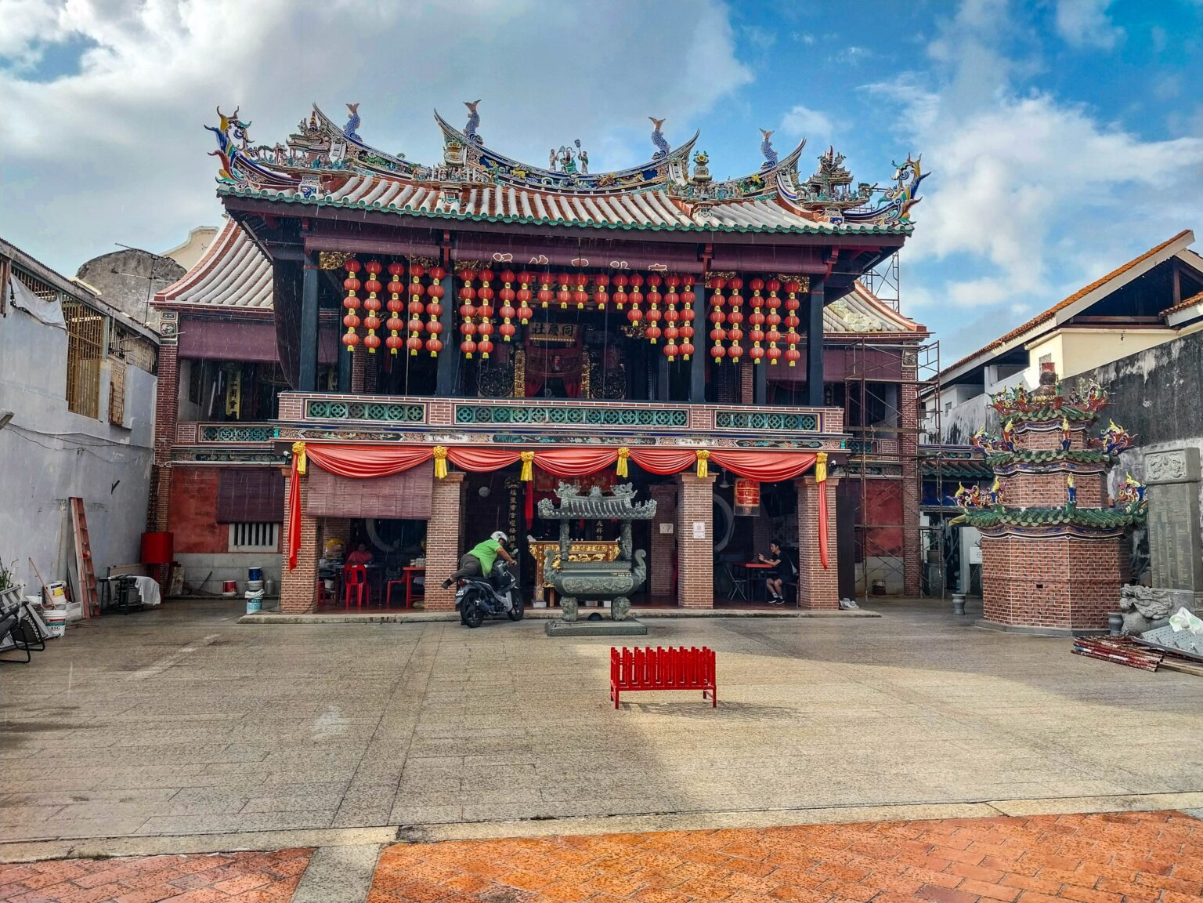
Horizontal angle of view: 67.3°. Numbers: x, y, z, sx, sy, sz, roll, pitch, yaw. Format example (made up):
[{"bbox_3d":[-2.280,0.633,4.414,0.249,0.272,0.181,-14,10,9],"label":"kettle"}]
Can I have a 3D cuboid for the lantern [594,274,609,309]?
[{"bbox_3d":[0.004,-3.080,17.363,0.290,0.678,0.290,1,-5,-8],"label":"lantern"}]

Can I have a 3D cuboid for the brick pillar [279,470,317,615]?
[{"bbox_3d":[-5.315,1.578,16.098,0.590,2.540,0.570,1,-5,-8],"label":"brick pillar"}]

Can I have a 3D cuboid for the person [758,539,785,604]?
[{"bbox_3d":[3.572,2.488,18.800,0.700,1.315,0.470,3,-5,-28],"label":"person"}]

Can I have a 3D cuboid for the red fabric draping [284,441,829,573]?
[{"bbox_3d":[-0.547,1.038,16.314,9.750,2.240,0.320,1,-5,-8],"label":"red fabric draping"}]

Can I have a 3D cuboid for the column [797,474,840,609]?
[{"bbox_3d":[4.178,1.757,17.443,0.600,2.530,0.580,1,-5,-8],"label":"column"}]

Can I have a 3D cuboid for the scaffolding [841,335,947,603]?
[{"bbox_3d":[6.924,0.422,21.343,2.000,6.080,1.020,1,-5,-8],"label":"scaffolding"}]

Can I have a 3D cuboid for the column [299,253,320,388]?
[{"bbox_3d":[-5.289,-2.105,16.449,0.290,2.950,0.290,1,-5,-8],"label":"column"}]

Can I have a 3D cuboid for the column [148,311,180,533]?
[{"bbox_3d":[-9.726,-0.015,20.199,0.390,6.258,0.390,1,-5,-8],"label":"column"}]

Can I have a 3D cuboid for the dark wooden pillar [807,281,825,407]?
[{"bbox_3d":[4.349,-1.998,18.249,0.260,2.911,0.260,1,-5,-8],"label":"dark wooden pillar"}]

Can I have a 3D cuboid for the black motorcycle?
[{"bbox_3d":[-1.836,2.350,15.219,0.700,1.100,1.900,-2,-5,29],"label":"black motorcycle"}]

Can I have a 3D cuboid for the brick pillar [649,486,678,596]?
[{"bbox_3d":[1.430,2.067,21.053,0.530,2.540,0.530,1,-5,-8],"label":"brick pillar"}]

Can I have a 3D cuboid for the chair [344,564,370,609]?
[{"bbox_3d":[-4.483,2.482,16.593,0.460,0.830,0.500,1,-5,-2],"label":"chair"}]

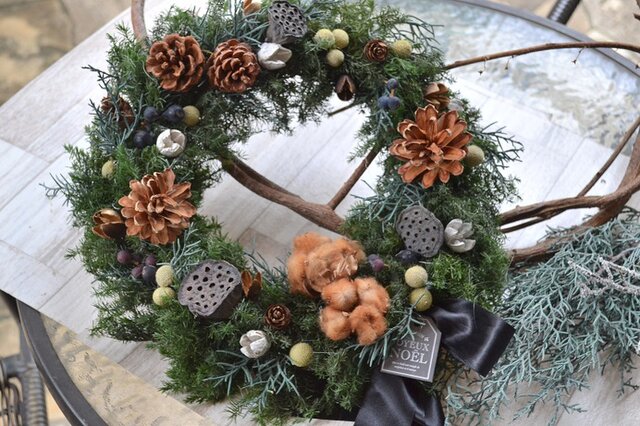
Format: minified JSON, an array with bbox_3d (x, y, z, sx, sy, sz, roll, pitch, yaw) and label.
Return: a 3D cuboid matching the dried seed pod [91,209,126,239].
[{"bbox_3d":[-0.156,0.009,0.714,0.027,0.022,0.024,1,52,-1],"label":"dried seed pod"}]

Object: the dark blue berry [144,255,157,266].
[{"bbox_3d":[-0.130,0.036,0.736,0.010,0.010,0.010,0,48,-11],"label":"dark blue berry"}]

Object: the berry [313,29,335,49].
[{"bbox_3d":[0.003,-0.143,0.785,0.018,0.017,0.018,3,47,-3],"label":"berry"}]

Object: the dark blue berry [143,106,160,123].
[{"bbox_3d":[-0.132,-0.077,0.750,0.014,0.013,0.014,3,47,-3],"label":"dark blue berry"}]

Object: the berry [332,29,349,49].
[{"bbox_3d":[0.019,-0.170,0.937,0.019,0.019,0.019,0,48,-11],"label":"berry"}]

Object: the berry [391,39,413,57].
[{"bbox_3d":[0.061,-0.121,0.707,0.015,0.015,0.015,2,49,-2],"label":"berry"}]

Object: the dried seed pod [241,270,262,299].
[{"bbox_3d":[-0.056,0.059,0.785,0.020,0.023,0.019,0,49,0],"label":"dried seed pod"}]

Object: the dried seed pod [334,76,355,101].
[{"bbox_3d":[0.020,-0.099,0.760,0.017,0.020,0.017,2,53,-2],"label":"dried seed pod"}]

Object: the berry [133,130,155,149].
[{"bbox_3d":[-0.135,-0.056,0.735,0.016,0.015,0.016,3,47,-3],"label":"berry"}]

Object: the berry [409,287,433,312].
[{"bbox_3d":[0.070,0.060,0.662,0.016,0.016,0.016,1,52,-1],"label":"berry"}]

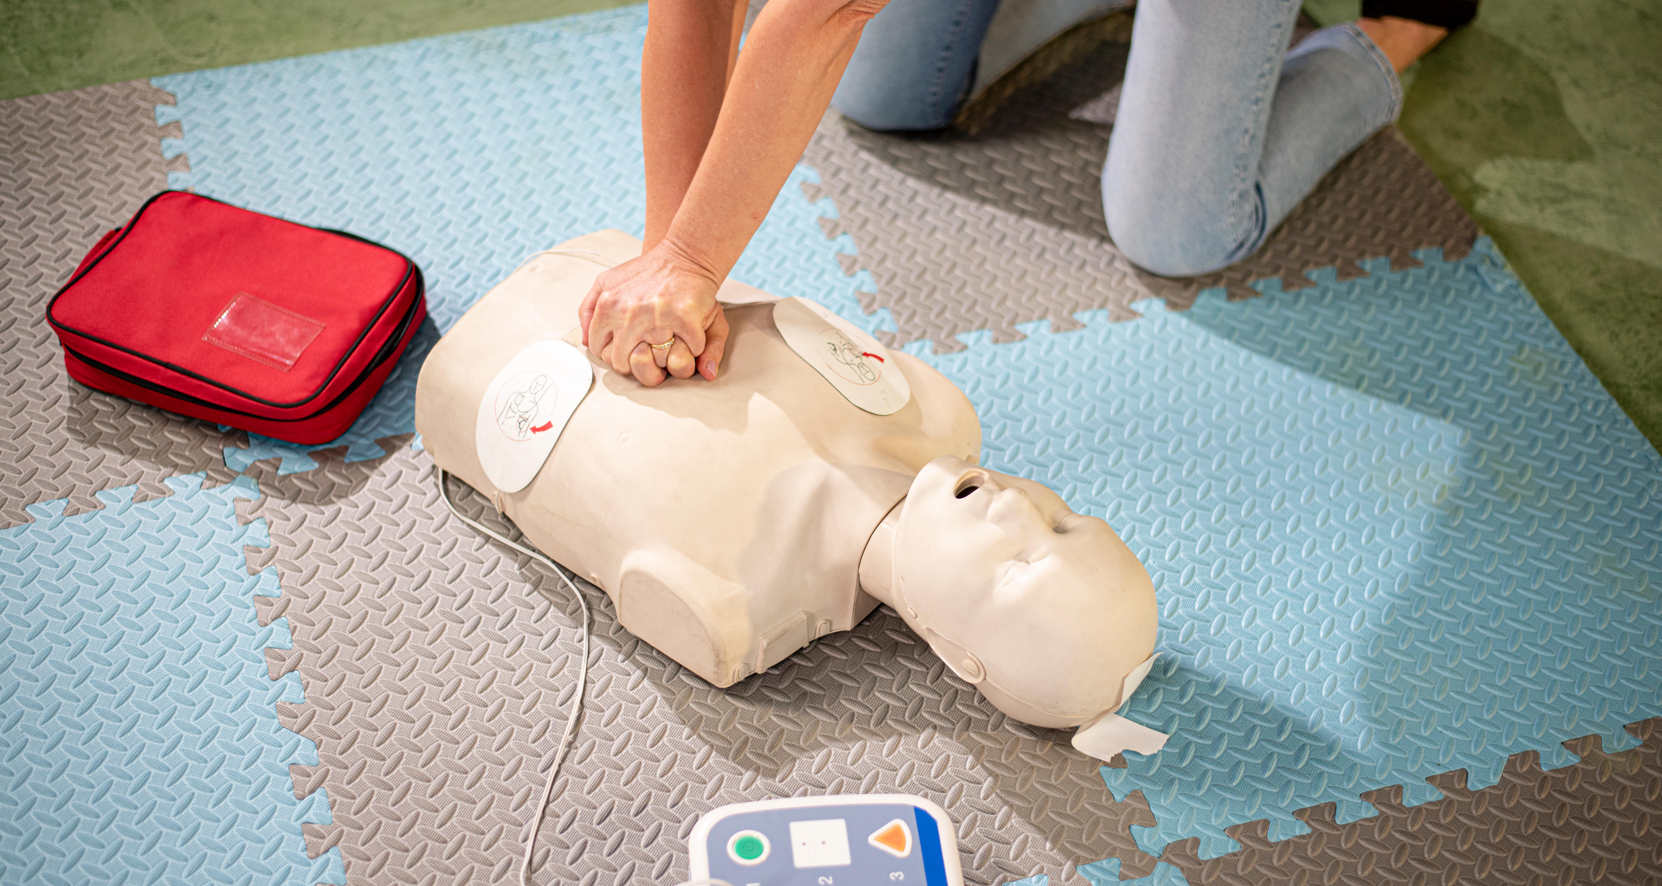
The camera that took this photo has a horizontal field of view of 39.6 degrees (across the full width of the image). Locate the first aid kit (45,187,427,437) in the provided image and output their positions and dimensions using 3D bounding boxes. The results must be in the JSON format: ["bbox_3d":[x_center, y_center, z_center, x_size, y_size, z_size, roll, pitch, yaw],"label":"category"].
[{"bbox_3d":[-0.537,-0.114,2.092,0.272,0.072,0.207,16,45,11],"label":"first aid kit"}]

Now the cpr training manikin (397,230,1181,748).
[{"bbox_3d":[-0.021,0.028,1.891,0.665,0.210,0.330,28,49,22],"label":"cpr training manikin"}]

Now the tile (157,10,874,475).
[{"bbox_3d":[-0.315,-0.224,2.285,0.632,0.014,0.622,-11,46,-15],"label":"tile"}]

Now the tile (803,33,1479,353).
[{"bbox_3d":[0.263,-0.336,2.446,0.640,0.014,0.622,-11,46,-15],"label":"tile"}]

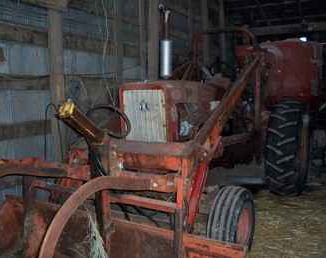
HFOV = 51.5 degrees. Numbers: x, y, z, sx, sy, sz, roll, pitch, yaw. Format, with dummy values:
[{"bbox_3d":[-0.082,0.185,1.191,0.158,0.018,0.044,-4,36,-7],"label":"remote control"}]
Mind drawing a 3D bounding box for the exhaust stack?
[{"bbox_3d":[0.031,-0.938,3.680,0.130,0.810,0.135,4,7,31],"label":"exhaust stack"}]

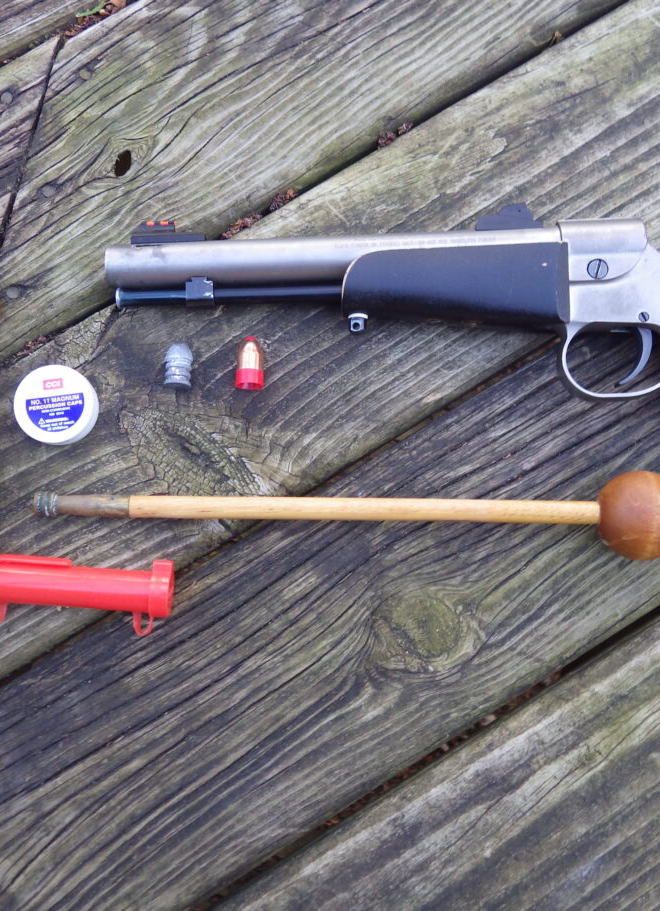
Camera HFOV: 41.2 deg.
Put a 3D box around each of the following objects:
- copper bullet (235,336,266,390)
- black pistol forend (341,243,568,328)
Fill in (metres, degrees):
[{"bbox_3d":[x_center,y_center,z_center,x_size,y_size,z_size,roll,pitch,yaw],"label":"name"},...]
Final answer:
[{"bbox_3d":[-0.041,-0.047,0.447,0.014,0.014,0.026,0,83,-1],"label":"copper bullet"},{"bbox_3d":[0.061,-0.085,0.442,0.111,0.036,0.039,-3,83,-1],"label":"black pistol forend"}]

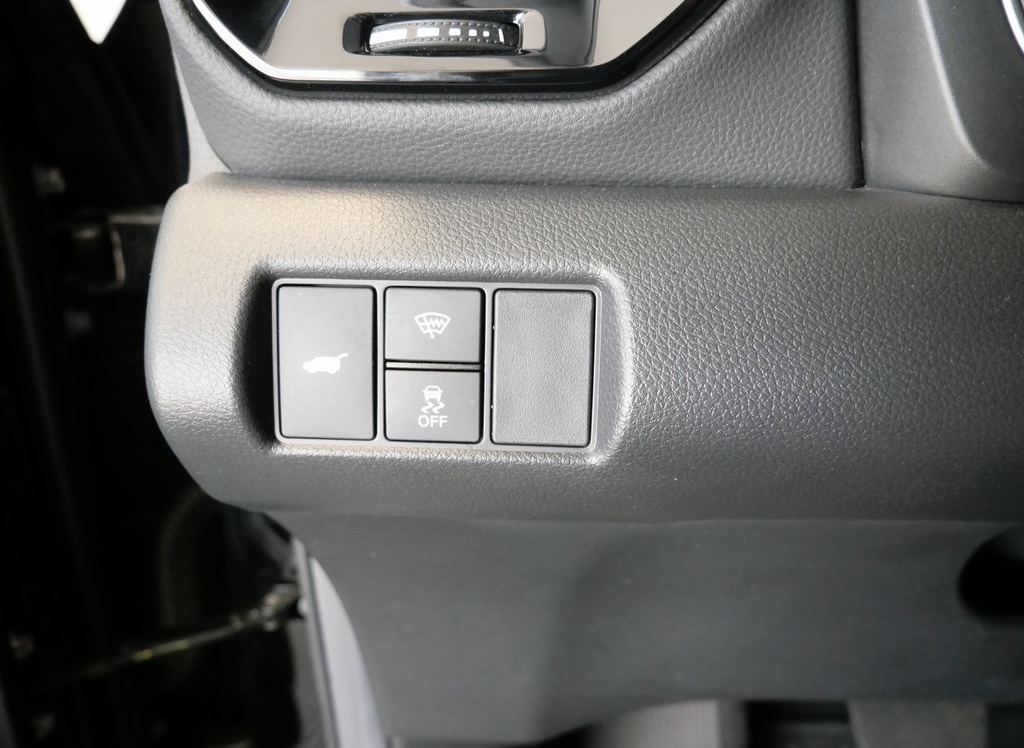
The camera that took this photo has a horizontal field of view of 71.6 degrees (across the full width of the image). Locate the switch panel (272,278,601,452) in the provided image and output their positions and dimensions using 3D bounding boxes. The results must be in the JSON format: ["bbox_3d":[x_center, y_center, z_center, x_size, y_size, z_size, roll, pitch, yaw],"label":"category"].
[{"bbox_3d":[-0.019,-0.003,0.184,0.082,0.042,0.012,1,8,2],"label":"switch panel"}]

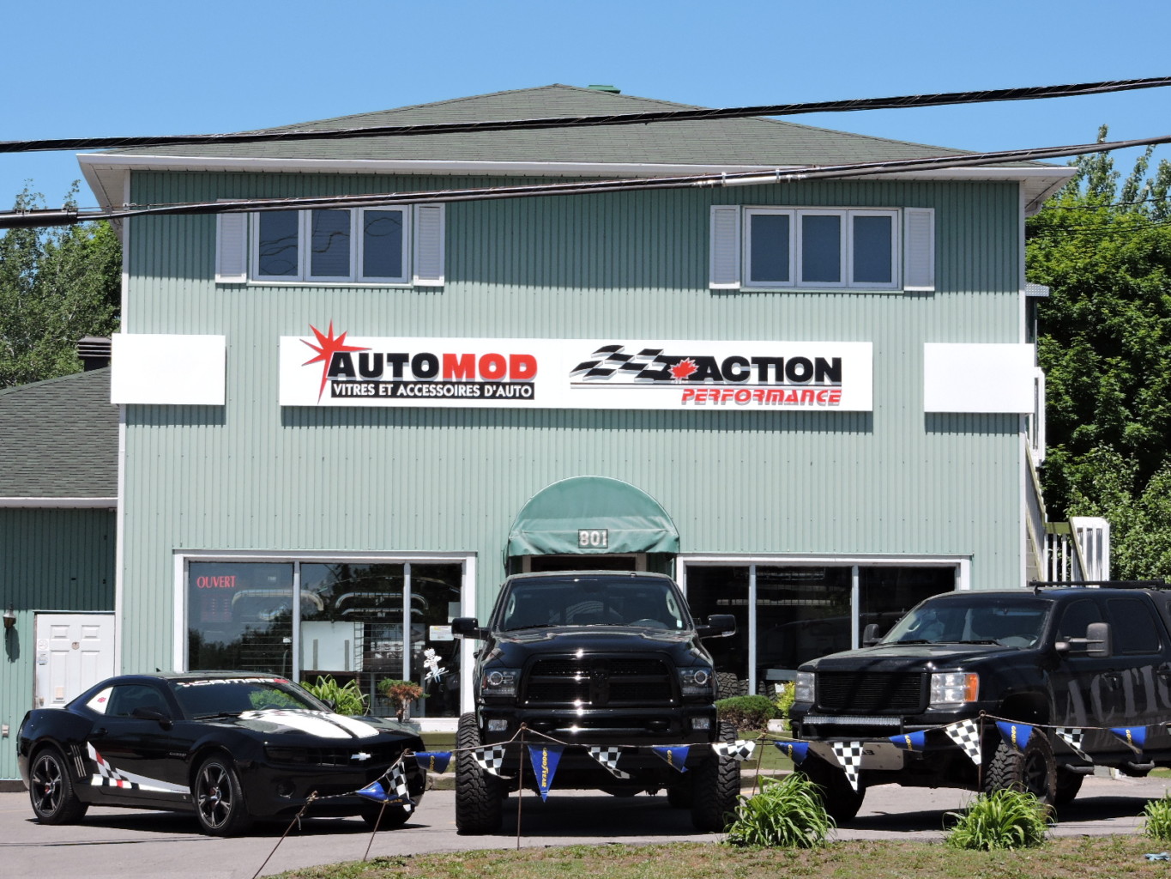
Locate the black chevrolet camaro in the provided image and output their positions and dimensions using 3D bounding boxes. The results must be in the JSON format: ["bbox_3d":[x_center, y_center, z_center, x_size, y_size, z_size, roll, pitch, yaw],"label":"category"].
[{"bbox_3d":[-3.340,2.795,32.100,1.950,1.376,4.840,1,-3,-38],"label":"black chevrolet camaro"}]

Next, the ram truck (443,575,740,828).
[{"bbox_3d":[0.062,2.261,31.519,2.420,2.200,6.000,0,-3,-1],"label":"ram truck"}]

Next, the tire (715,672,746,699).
[{"bbox_3d":[1.518,2.971,38.900,0.320,0.860,0.860,0,-4,0],"label":"tire"}]

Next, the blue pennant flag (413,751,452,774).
[{"bbox_3d":[-1.187,2.510,27.600,0.300,0.180,0.200,0,-4,0],"label":"blue pennant flag"}]

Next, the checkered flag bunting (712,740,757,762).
[{"bbox_3d":[1.167,2.435,27.800,0.340,0.180,0.200,0,-4,0],"label":"checkered flag bunting"}]

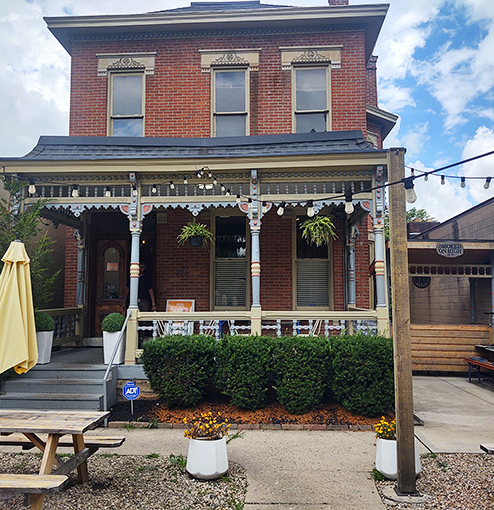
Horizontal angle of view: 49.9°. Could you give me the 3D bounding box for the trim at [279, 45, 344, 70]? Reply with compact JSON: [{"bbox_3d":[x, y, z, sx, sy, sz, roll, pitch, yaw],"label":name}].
[{"bbox_3d":[1.394,-4.281,11.504,1.380,0.540,0.140,0,-5,4],"label":"trim"}]

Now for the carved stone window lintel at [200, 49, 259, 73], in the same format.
[{"bbox_3d":[-0.376,-4.264,11.626,1.380,0.540,0.140,0,-5,4],"label":"carved stone window lintel"}]

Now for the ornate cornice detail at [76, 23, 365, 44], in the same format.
[{"bbox_3d":[-0.700,-4.896,11.708,6.590,0.230,0.170,0,-5,4],"label":"ornate cornice detail"}]

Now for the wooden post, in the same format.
[{"bbox_3d":[1.405,0.548,4.825,0.145,3.080,0.145,0,-5,4],"label":"wooden post"}]

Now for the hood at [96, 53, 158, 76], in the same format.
[{"bbox_3d":[-2.711,-4.283,11.988,1.410,0.530,0.180,0,-5,4],"label":"hood"}]

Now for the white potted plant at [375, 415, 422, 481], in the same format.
[{"bbox_3d":[1.471,1.855,5.155,0.430,0.556,0.430,0,-5,4],"label":"white potted plant"}]

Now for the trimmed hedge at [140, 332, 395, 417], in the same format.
[{"bbox_3d":[0.290,1.751,7.740,3.780,1.120,0.970,0,-5,4],"label":"trimmed hedge"}]

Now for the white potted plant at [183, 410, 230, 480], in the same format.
[{"bbox_3d":[-0.387,1.842,5.197,0.446,0.594,0.446,0,-5,4],"label":"white potted plant"}]

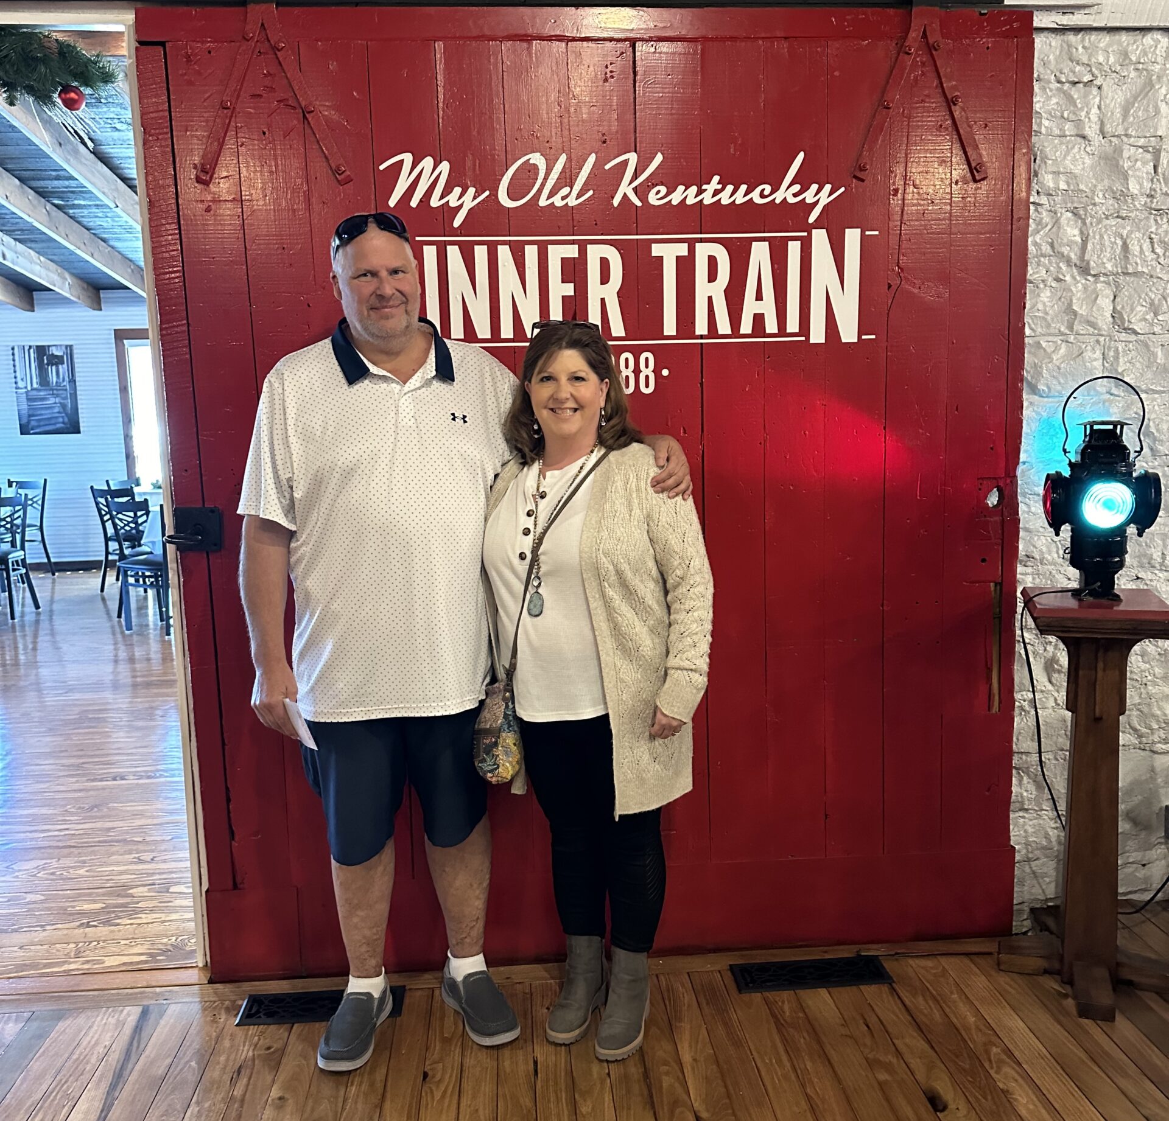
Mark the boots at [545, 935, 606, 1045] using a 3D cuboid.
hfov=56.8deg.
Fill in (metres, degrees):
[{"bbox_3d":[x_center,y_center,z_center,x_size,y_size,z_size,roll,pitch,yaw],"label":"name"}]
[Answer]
[{"bbox_3d":[-0.007,0.986,2.558,0.100,0.215,0.250,1,9,19],"label":"boots"}]

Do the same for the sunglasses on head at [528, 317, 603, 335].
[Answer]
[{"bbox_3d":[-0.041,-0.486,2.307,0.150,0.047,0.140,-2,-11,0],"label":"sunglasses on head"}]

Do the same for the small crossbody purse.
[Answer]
[{"bbox_3d":[-0.086,0.117,2.342,0.280,0.700,0.220,1,9,14],"label":"small crossbody purse"}]

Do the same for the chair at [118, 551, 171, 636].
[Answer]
[{"bbox_3d":[-2.831,0.032,7.259,0.480,0.860,0.420,2,9,22],"label":"chair"}]

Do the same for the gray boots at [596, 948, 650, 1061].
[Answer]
[{"bbox_3d":[0.099,0.989,2.516,0.100,0.215,0.260,0,9,10],"label":"gray boots"}]

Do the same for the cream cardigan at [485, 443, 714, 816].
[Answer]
[{"bbox_3d":[0.034,0.141,2.431,0.480,0.830,0.320,0,9,12],"label":"cream cardigan"}]

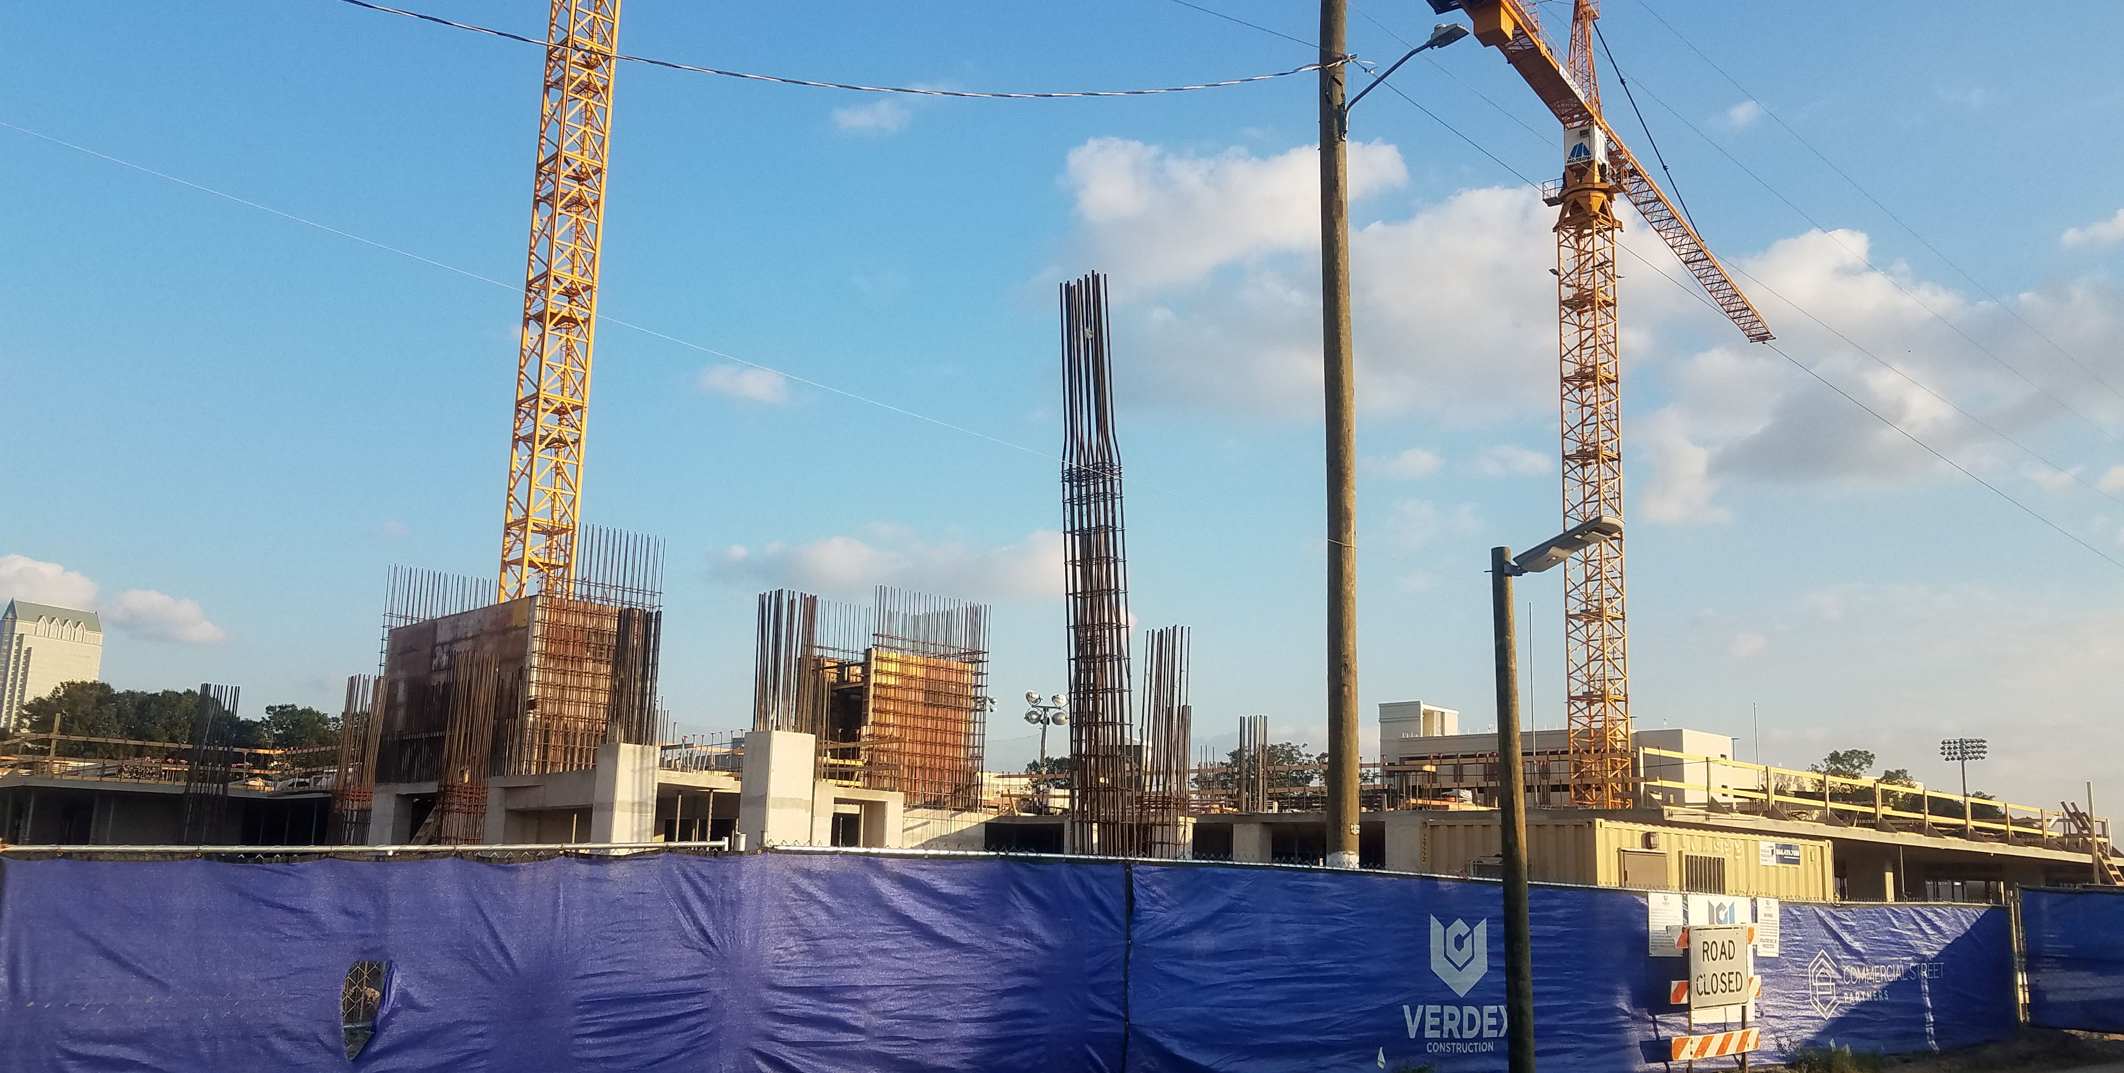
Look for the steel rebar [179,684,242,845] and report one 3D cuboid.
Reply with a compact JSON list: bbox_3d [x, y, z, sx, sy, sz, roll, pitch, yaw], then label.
[{"bbox_3d":[-19.738,5.925,36.927,0.700,4.885,0.700,12,-14,-42],"label":"steel rebar"}]

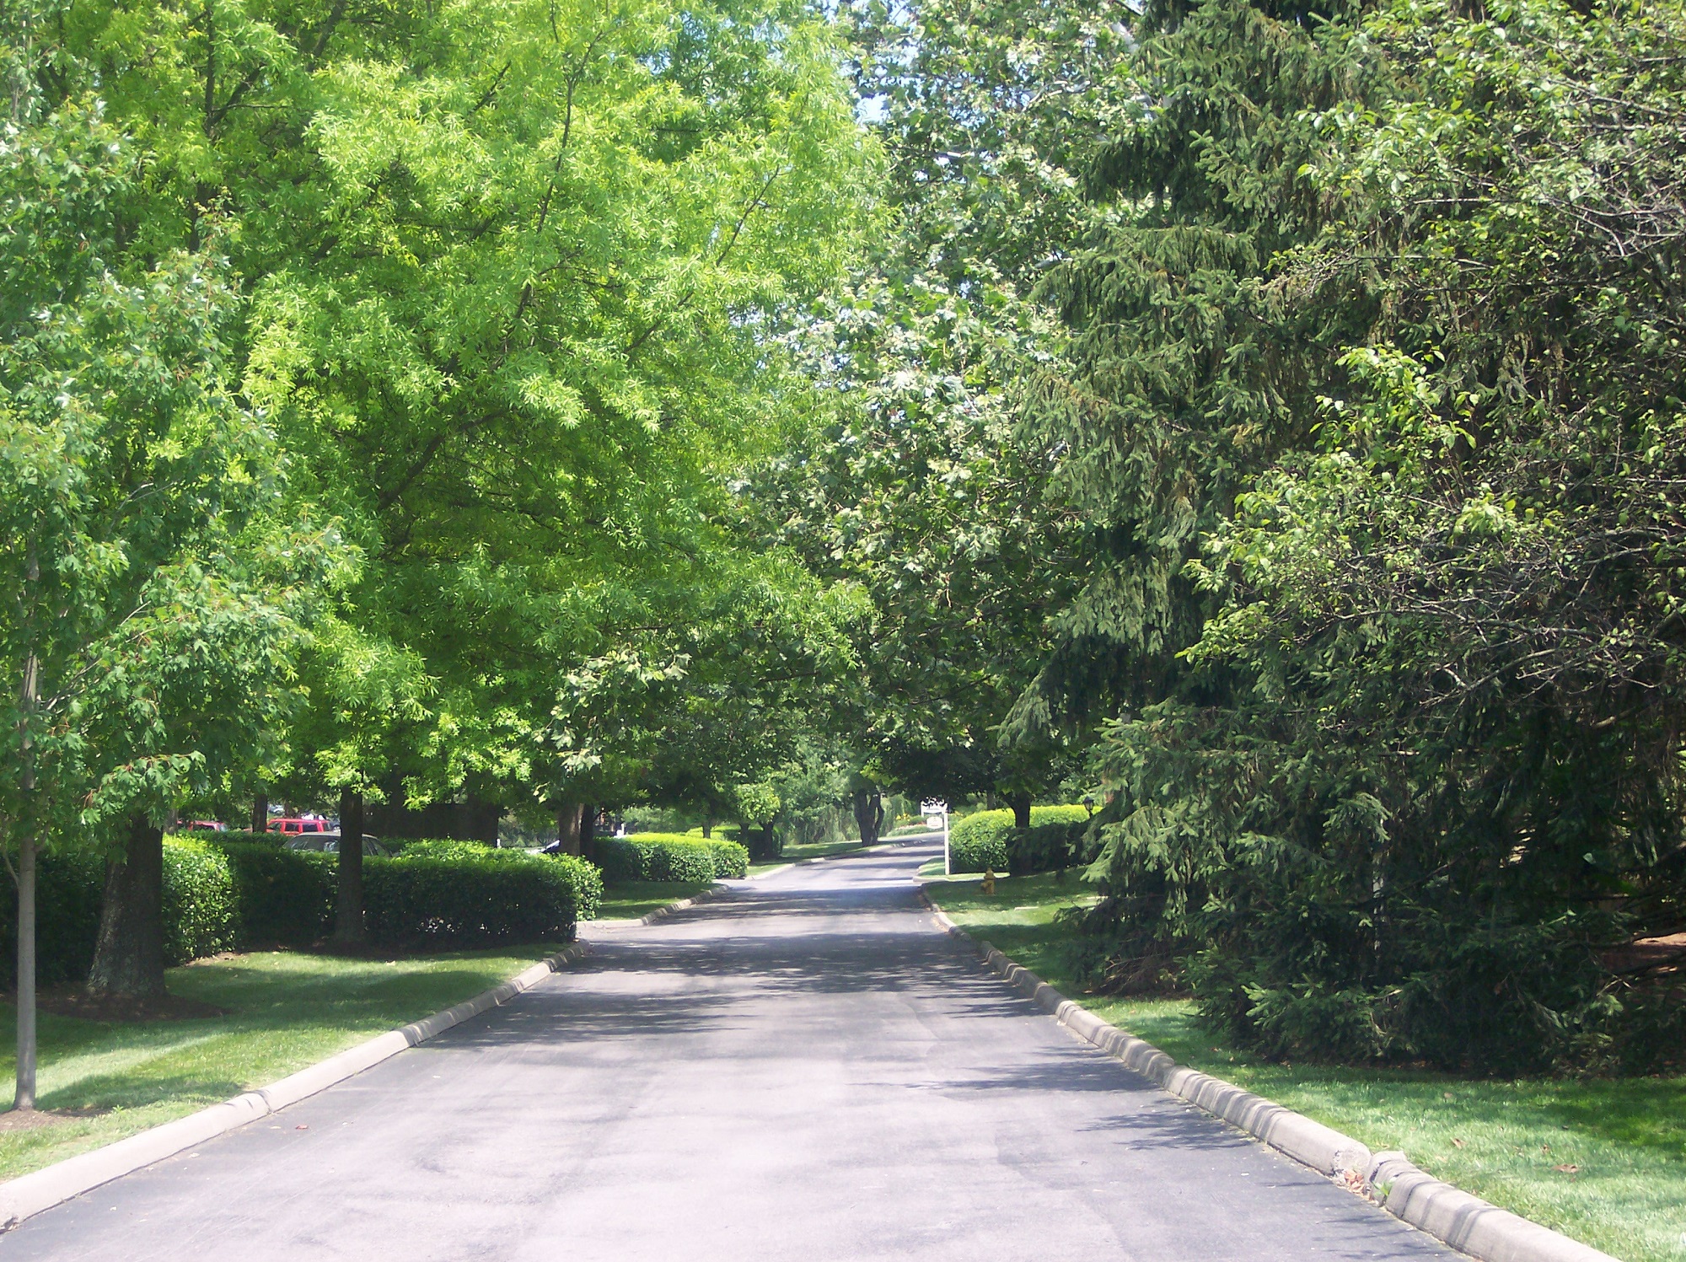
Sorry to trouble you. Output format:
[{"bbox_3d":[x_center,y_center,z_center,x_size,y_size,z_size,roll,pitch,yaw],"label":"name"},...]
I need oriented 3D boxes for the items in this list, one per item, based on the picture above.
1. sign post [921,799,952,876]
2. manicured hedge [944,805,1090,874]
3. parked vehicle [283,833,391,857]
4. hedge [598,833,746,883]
[{"bbox_3d":[3.000,6.660,99.000,0.960,2.490,0.140,0,-4,0],"label":"sign post"},{"bbox_3d":[6.150,6.910,101.300,5.300,2.200,2.100,0,-4,0],"label":"manicured hedge"},{"bbox_3d":[-12.950,5.900,79.000,4.650,1.430,1.780,0,-4,0],"label":"parked vehicle"},{"bbox_3d":[-5.690,7.300,98.500,5.100,1.500,2.400,0,-4,0],"label":"hedge"}]

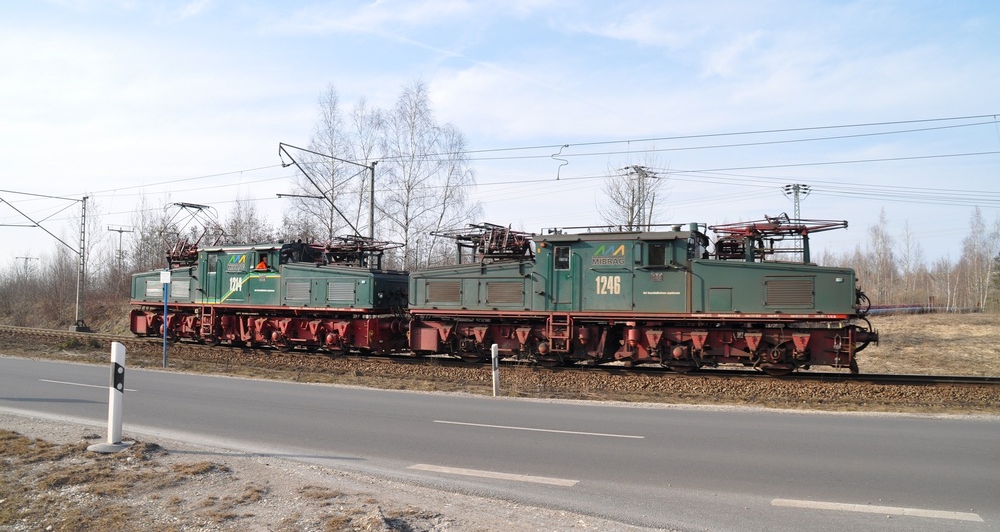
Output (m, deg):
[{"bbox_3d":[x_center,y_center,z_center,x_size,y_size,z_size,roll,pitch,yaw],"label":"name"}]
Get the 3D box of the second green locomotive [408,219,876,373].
[{"bbox_3d":[3.494,0.828,22.150,13.644,4.200,3.050,0,-1,22],"label":"second green locomotive"}]

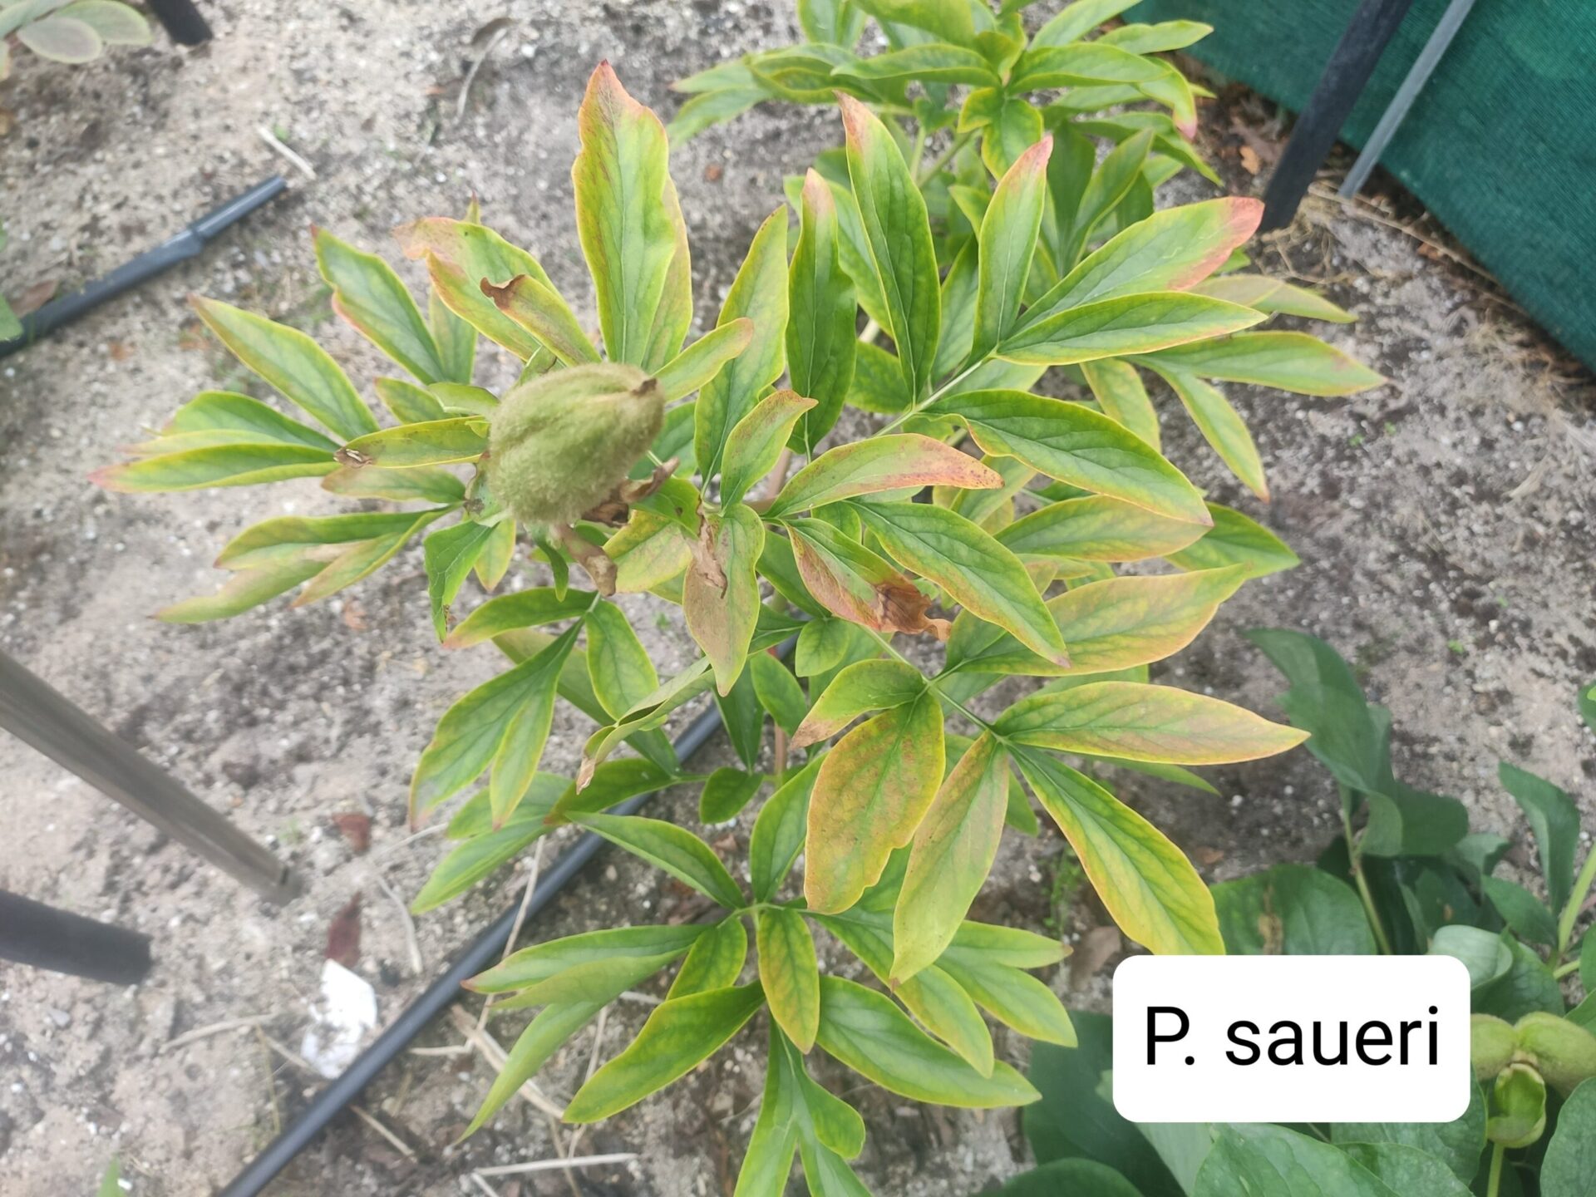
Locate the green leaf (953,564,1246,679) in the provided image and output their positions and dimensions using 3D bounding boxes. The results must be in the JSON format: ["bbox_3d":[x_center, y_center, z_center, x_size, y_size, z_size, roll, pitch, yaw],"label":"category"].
[{"bbox_3d":[0.122,0.012,0.481,0.130,0.016,0.037,-18,72,-9],"label":"green leaf"}]

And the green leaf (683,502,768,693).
[{"bbox_3d":[-0.024,0.000,0.415,0.027,0.016,0.066,3,81,-1],"label":"green leaf"}]

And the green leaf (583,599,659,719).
[{"bbox_3d":[-0.066,0.024,0.460,0.030,0.012,0.054,-31,95,-12],"label":"green leaf"}]

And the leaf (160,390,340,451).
[{"bbox_3d":[-0.242,-0.079,0.530,0.103,0.016,0.029,7,63,21],"label":"leaf"}]

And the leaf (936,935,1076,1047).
[{"bbox_3d":[0.102,0.194,0.590,0.082,0.010,0.025,34,67,6],"label":"leaf"}]

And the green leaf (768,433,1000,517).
[{"bbox_3d":[0.031,-0.044,0.430,0.089,0.014,0.026,-9,64,-15],"label":"green leaf"}]

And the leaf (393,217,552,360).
[{"bbox_3d":[-0.110,-0.108,0.420,0.029,0.018,0.081,-44,76,-8],"label":"leaf"}]

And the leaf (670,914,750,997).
[{"bbox_3d":[-0.039,0.171,0.562,0.029,0.012,0.052,39,90,13],"label":"leaf"}]

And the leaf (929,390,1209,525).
[{"bbox_3d":[0.110,-0.059,0.480,0.120,0.016,0.036,23,64,2],"label":"leaf"}]

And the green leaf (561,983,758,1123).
[{"bbox_3d":[-0.063,0.212,0.560,0.115,0.018,0.034,-35,67,6],"label":"green leaf"}]

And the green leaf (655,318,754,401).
[{"bbox_3d":[-0.032,-0.075,0.385,0.043,0.013,0.014,-36,89,0],"label":"green leaf"}]

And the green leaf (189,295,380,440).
[{"bbox_3d":[-0.214,-0.098,0.501,0.111,0.014,0.027,35,67,14],"label":"green leaf"}]

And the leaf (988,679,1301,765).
[{"bbox_3d":[0.140,0.049,0.472,0.125,0.017,0.036,2,72,-6],"label":"leaf"}]

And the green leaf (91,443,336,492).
[{"bbox_3d":[-0.231,-0.053,0.482,0.114,0.014,0.023,-3,76,5],"label":"green leaf"}]

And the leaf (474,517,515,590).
[{"bbox_3d":[-0.127,-0.019,0.501,0.017,0.007,0.032,17,101,10],"label":"leaf"}]

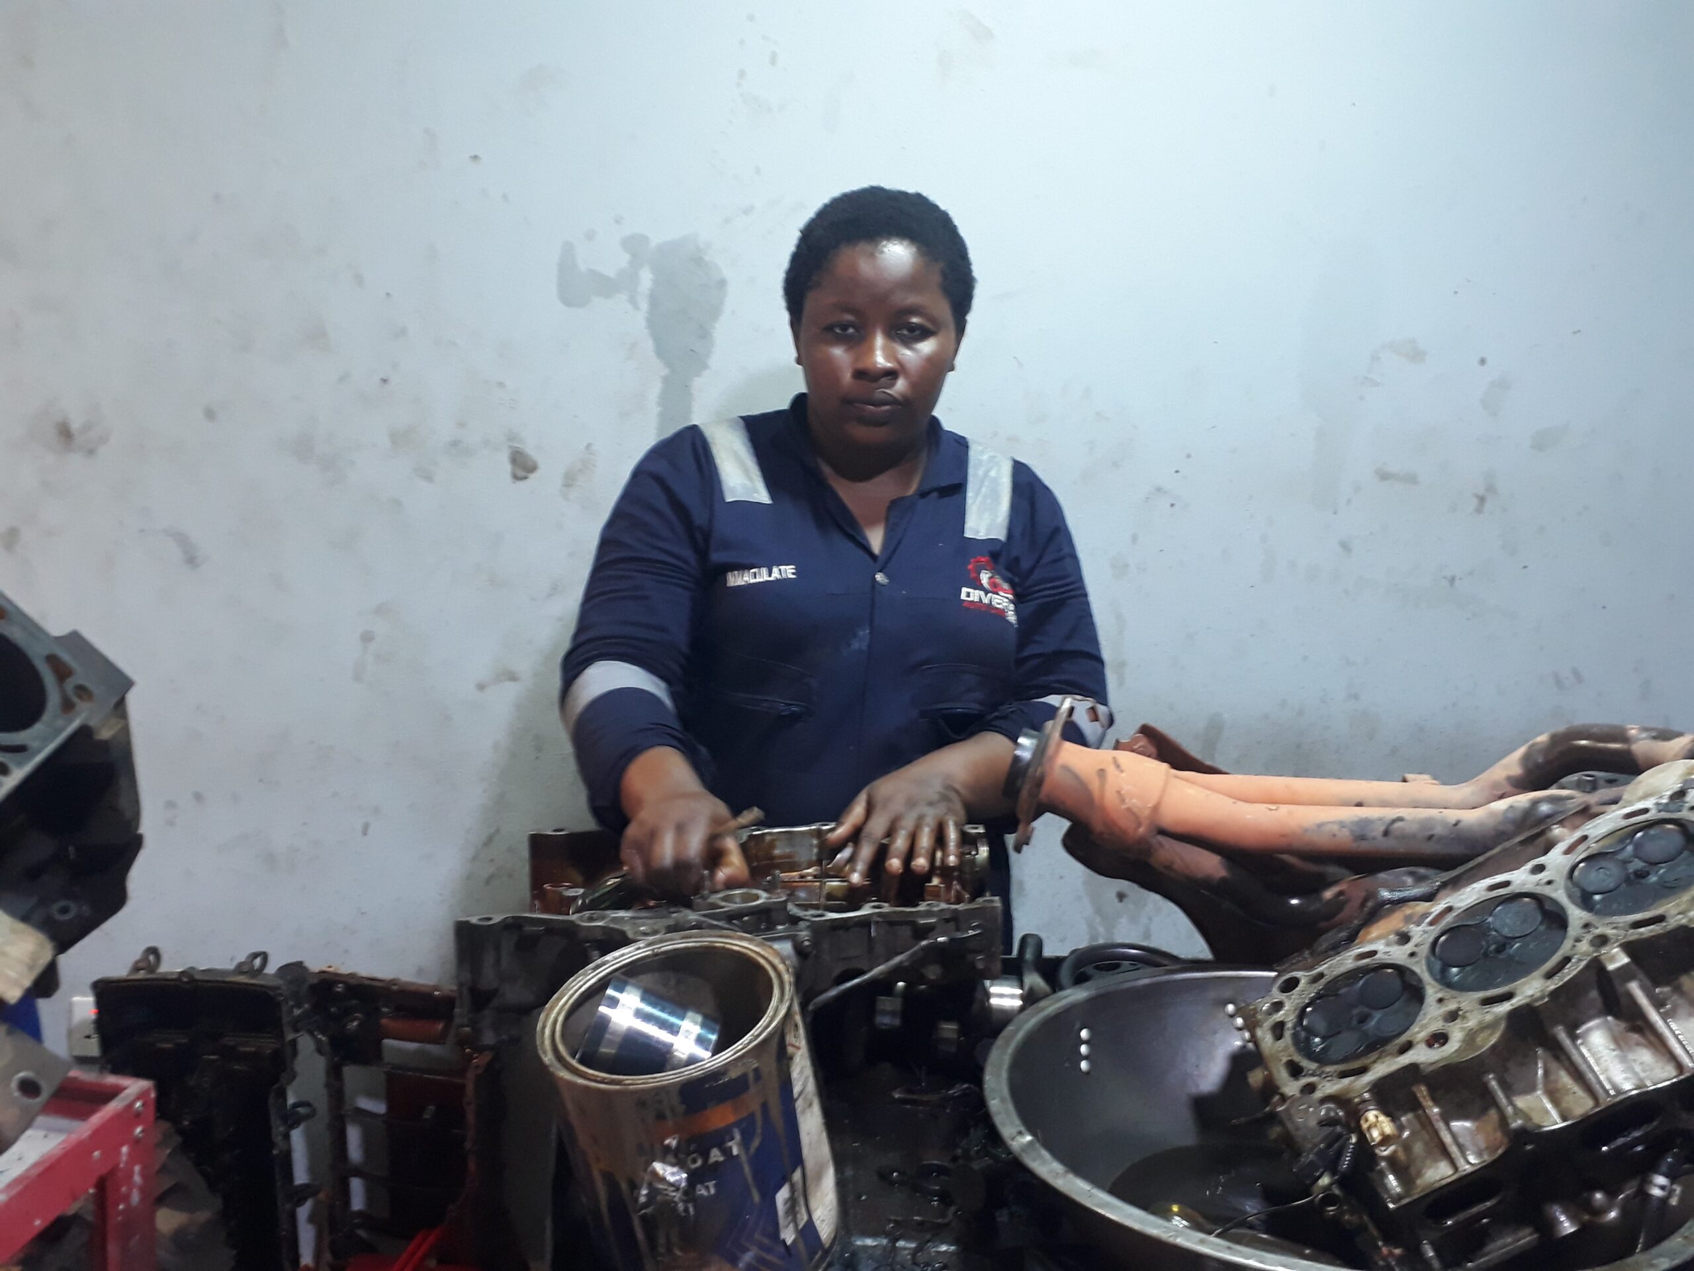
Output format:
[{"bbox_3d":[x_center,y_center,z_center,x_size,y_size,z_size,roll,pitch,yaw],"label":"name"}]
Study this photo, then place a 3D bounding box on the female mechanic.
[{"bbox_3d":[-0.012,0.355,1.365,0.550,1.580,0.460,0,2,-12],"label":"female mechanic"}]

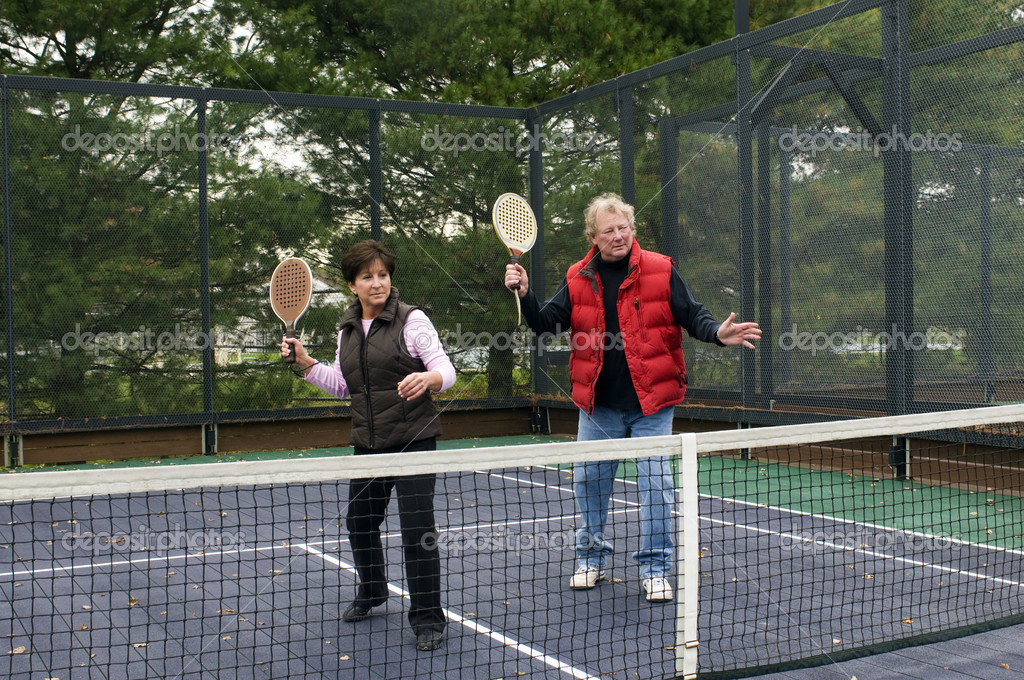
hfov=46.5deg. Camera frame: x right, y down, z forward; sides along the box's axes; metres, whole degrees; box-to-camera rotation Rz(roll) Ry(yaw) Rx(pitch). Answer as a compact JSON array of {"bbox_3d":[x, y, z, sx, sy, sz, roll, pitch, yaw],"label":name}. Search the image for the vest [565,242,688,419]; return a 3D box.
[{"bbox_3d":[0.520,-0.047,5.415,0.510,0.770,0.350,-1,0,14],"label":"vest"}]

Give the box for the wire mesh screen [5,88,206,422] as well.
[{"bbox_3d":[-3.856,-0.800,11.500,1.812,3.138,0.040,-1,0,-28],"label":"wire mesh screen"}]

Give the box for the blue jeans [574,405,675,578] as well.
[{"bbox_3d":[0.513,0.626,5.445,0.440,0.870,0.370,-1,0,13],"label":"blue jeans"}]

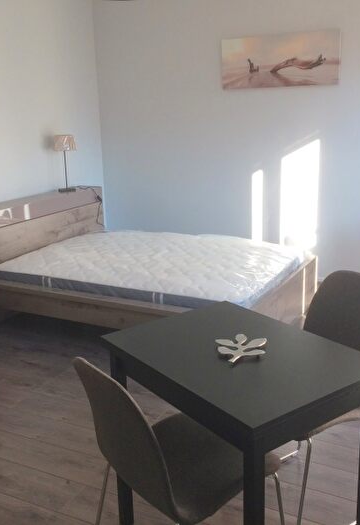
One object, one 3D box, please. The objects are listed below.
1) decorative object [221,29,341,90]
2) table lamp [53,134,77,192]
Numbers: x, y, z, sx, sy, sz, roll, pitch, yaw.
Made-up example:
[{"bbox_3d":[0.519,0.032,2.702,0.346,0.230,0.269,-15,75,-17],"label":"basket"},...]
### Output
[{"bbox_3d":[0.797,-1.638,4.777,1.000,0.410,0.030,7,17,28],"label":"decorative object"},{"bbox_3d":[-0.990,-0.862,5.100,0.210,0.485,0.210,-1,15,0],"label":"table lamp"}]

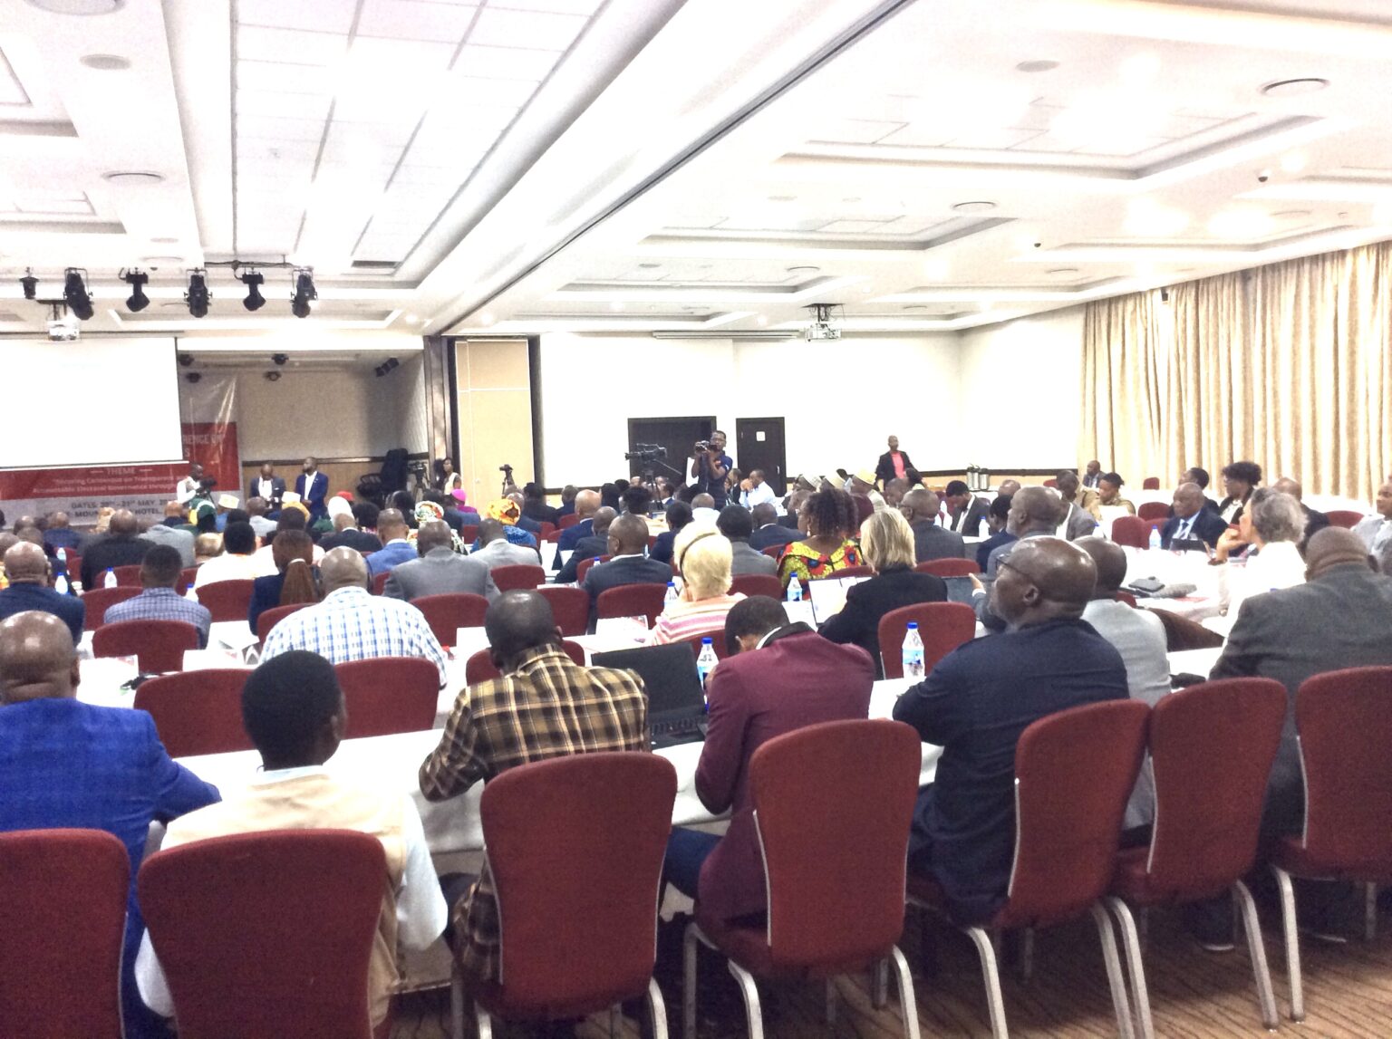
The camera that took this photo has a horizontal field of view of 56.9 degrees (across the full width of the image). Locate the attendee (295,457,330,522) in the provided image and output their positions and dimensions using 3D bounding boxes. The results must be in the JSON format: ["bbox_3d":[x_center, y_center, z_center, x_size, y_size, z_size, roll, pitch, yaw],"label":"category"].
[{"bbox_3d":[-5.236,0.053,17.500,0.540,1.770,0.380,-2,3,-6],"label":"attendee"}]

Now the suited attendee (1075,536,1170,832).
[{"bbox_3d":[1.154,0.685,3.901,0.520,1.290,0.800,-3,3,-20],"label":"suited attendee"}]

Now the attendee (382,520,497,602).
[{"bbox_3d":[-1.349,0.639,6.847,0.580,1.280,0.800,-3,3,-20],"label":"attendee"}]

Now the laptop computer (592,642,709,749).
[{"bbox_3d":[-0.078,0.513,3.760,0.342,0.240,0.315,-4,3,-30],"label":"laptop computer"}]

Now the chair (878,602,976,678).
[{"bbox_3d":[0.859,0.792,5.447,0.445,0.910,0.570,-3,3,-20],"label":"chair"}]

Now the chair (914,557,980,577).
[{"bbox_3d":[1.414,0.681,7.793,0.450,0.910,0.580,-3,3,-20],"label":"chair"}]

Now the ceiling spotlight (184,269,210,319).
[{"bbox_3d":[-5.061,-2.296,13.041,0.270,0.520,0.380,-3,3,-20],"label":"ceiling spotlight"}]

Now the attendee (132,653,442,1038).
[{"bbox_3d":[-0.854,0.874,2.763,0.600,1.220,0.760,-3,3,-17],"label":"attendee"}]

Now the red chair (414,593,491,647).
[{"bbox_3d":[-1.363,0.843,7.031,0.460,0.930,0.570,-3,3,-20],"label":"red chair"}]

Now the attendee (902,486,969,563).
[{"bbox_3d":[1.458,0.485,8.376,0.520,1.340,0.780,-3,3,-25],"label":"attendee"}]

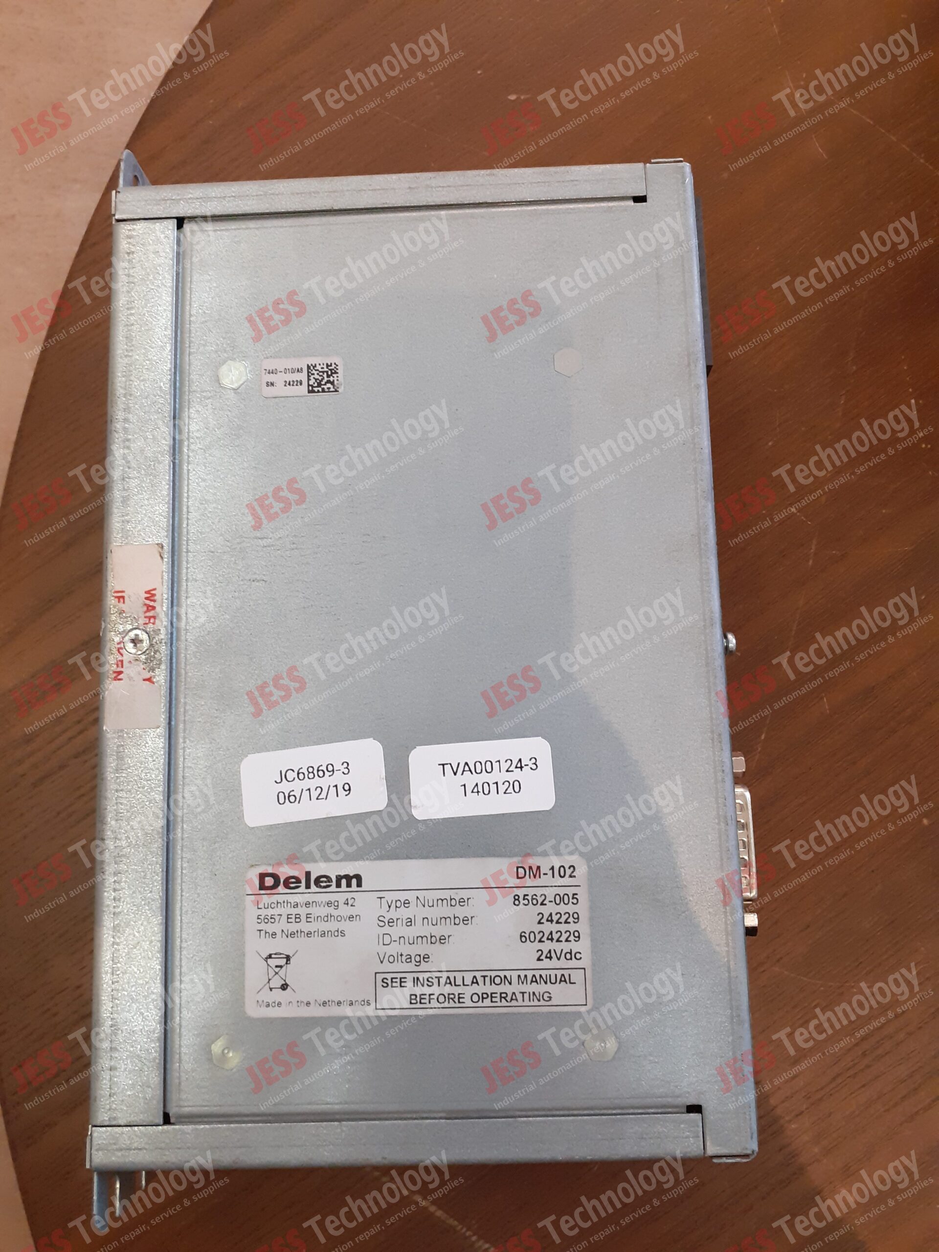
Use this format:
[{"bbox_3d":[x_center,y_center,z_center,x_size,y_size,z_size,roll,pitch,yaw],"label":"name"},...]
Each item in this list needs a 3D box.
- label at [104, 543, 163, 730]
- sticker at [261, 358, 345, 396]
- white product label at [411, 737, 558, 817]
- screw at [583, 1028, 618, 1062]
[{"bbox_3d":[-0.071,0.002,0.208,0.012,0.001,0.040,-2,82,1],"label":"label"},{"bbox_3d":[-0.037,-0.055,0.215,0.018,0.001,0.009,-2,82,1],"label":"sticker"},{"bbox_3d":[0.003,0.031,0.201,0.029,0.001,0.015,-6,82,1],"label":"white product label"},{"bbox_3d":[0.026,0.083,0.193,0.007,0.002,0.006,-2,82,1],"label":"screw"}]

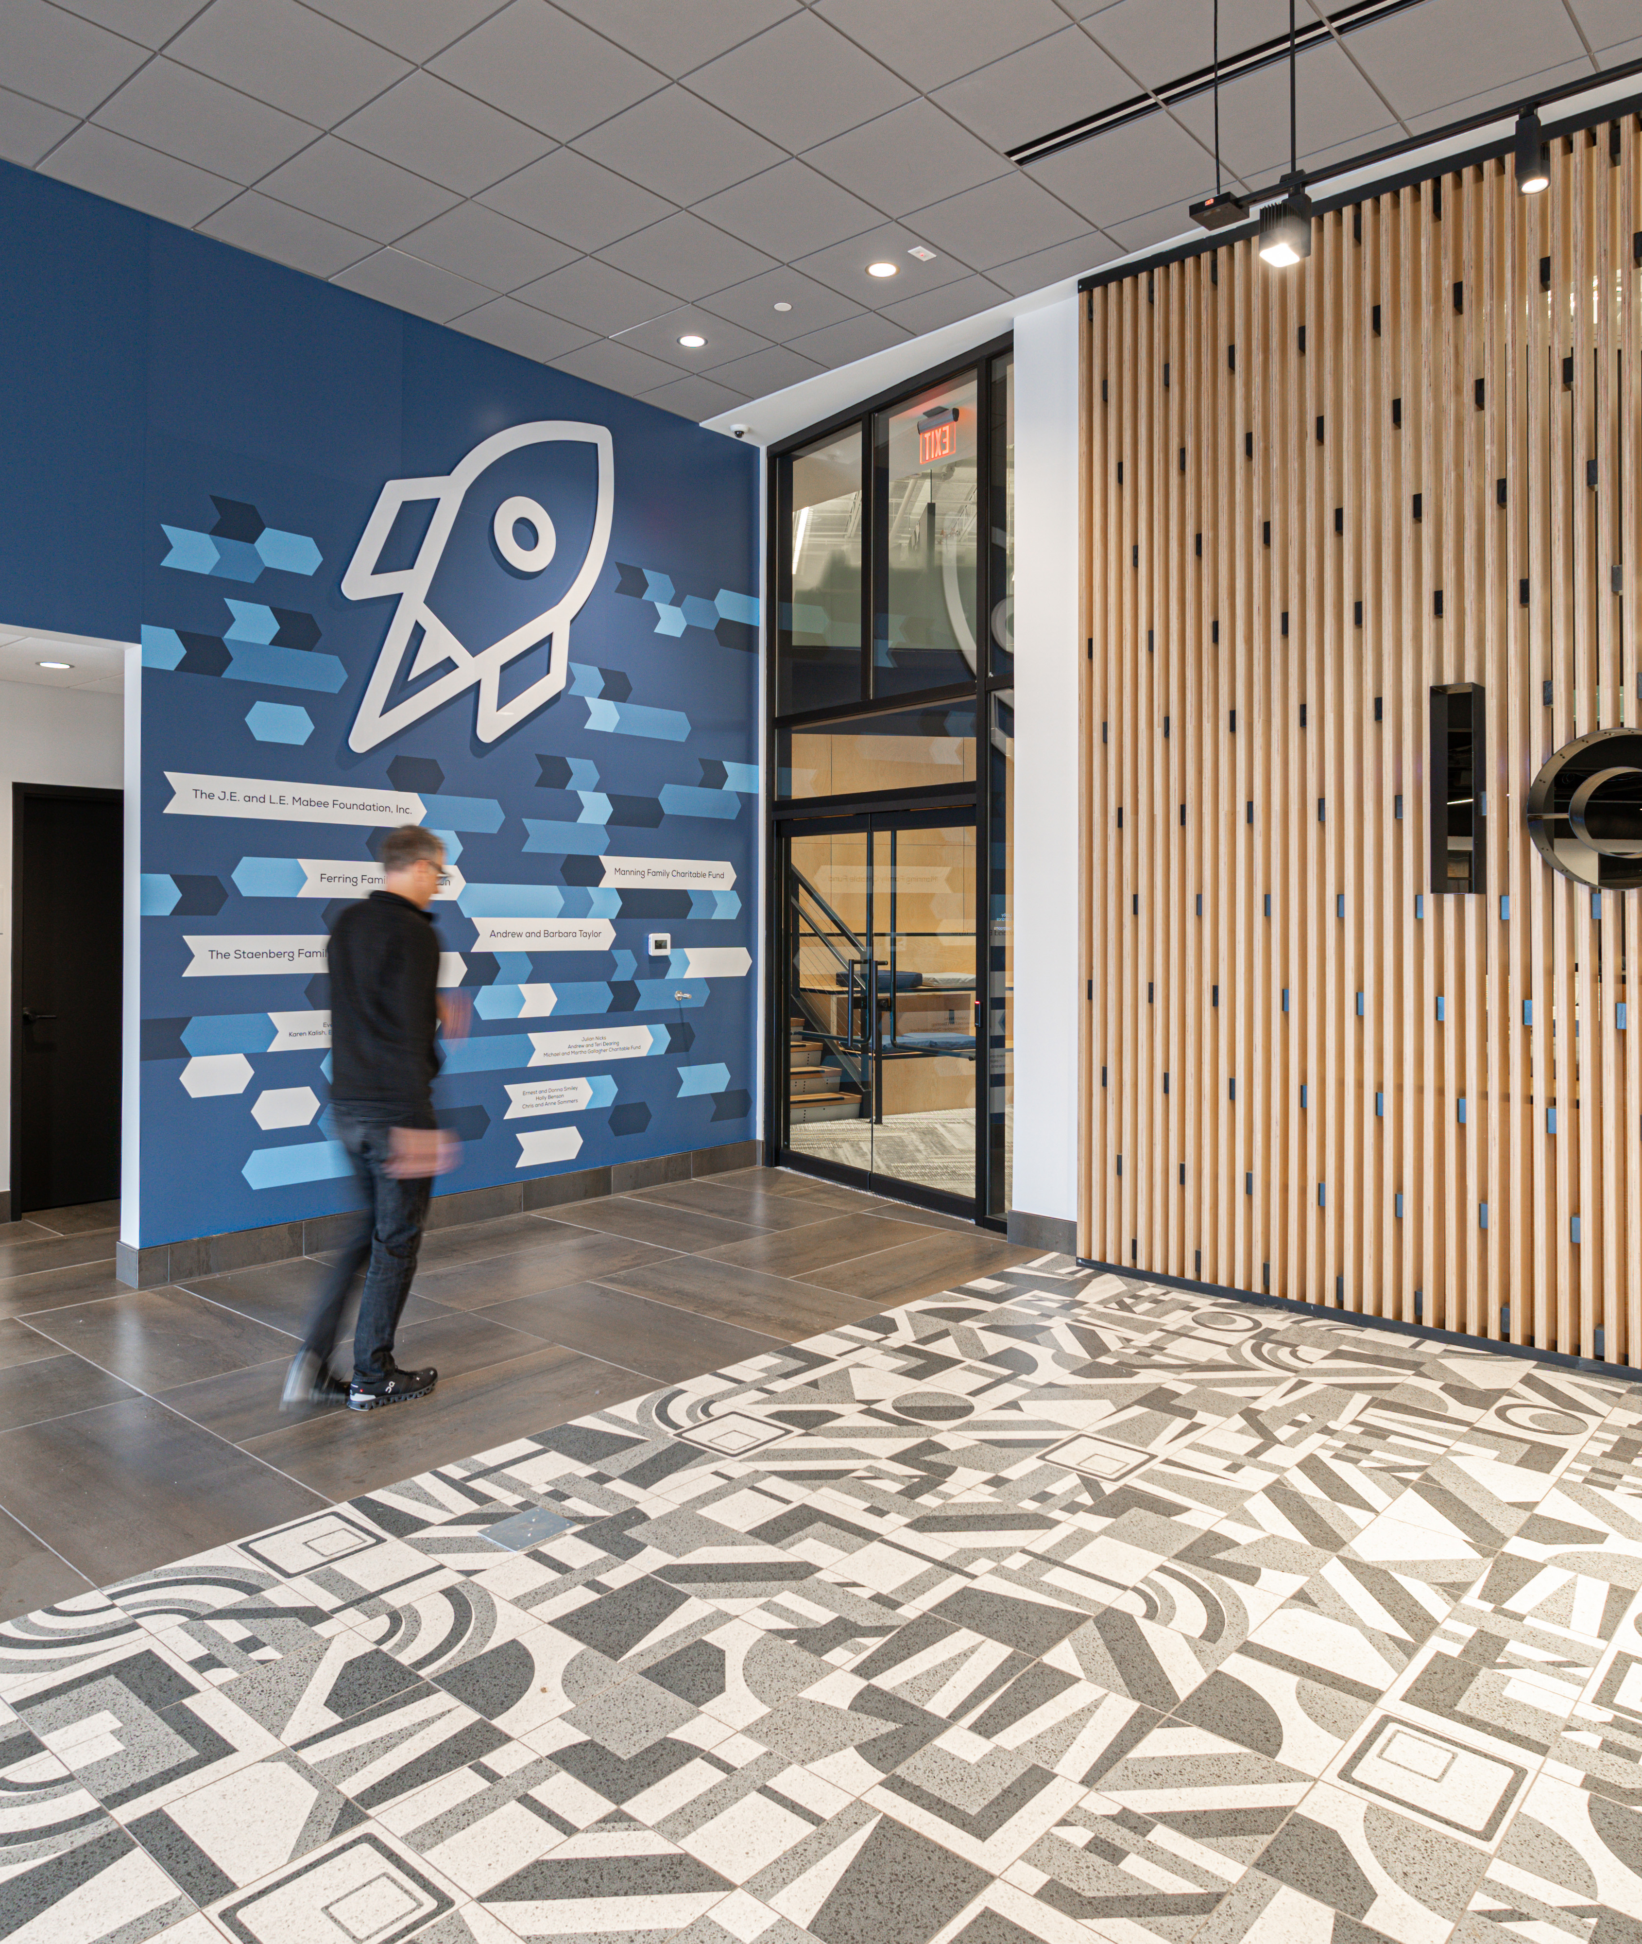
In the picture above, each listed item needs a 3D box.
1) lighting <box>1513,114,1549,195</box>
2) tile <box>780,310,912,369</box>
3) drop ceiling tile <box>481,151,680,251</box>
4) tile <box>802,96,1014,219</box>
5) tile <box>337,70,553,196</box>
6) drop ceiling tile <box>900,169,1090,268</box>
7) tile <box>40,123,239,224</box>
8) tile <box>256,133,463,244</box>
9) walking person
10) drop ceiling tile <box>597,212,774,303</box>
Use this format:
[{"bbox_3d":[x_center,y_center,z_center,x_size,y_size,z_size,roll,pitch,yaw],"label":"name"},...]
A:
[{"bbox_3d":[1.702,-1.957,3.100,0.062,0.165,0.062,4,5,41],"label":"lighting"},{"bbox_3d":[0.138,-3.205,6.561,0.610,0.020,0.372,4,5,41],"label":"tile"},{"bbox_3d":[-0.985,-3.123,5.264,0.603,0.020,0.603,4,5,41],"label":"drop ceiling tile"},{"bbox_3d":[0.334,-3.089,4.939,0.605,0.020,0.605,4,5,41],"label":"tile"},{"bbox_3d":[-1.387,-3.104,4.819,0.605,0.020,0.605,4,5,41],"label":"tile"},{"bbox_3d":[0.736,-3.114,5.394,0.603,0.020,0.603,4,5,41],"label":"drop ceiling tile"},{"bbox_3d":[-2.671,-3.144,5.127,0.508,0.020,0.605,4,5,41],"label":"tile"},{"bbox_3d":[-1.847,-3.139,5.219,0.605,0.020,0.605,4,5,41],"label":"tile"},{"bbox_3d":[-1.426,0.467,4.150,0.530,1.780,0.500,-2,4,-37],"label":"walking person"},{"bbox_3d":[-0.586,-3.159,5.738,0.605,0.020,0.605,4,5,41],"label":"drop ceiling tile"}]

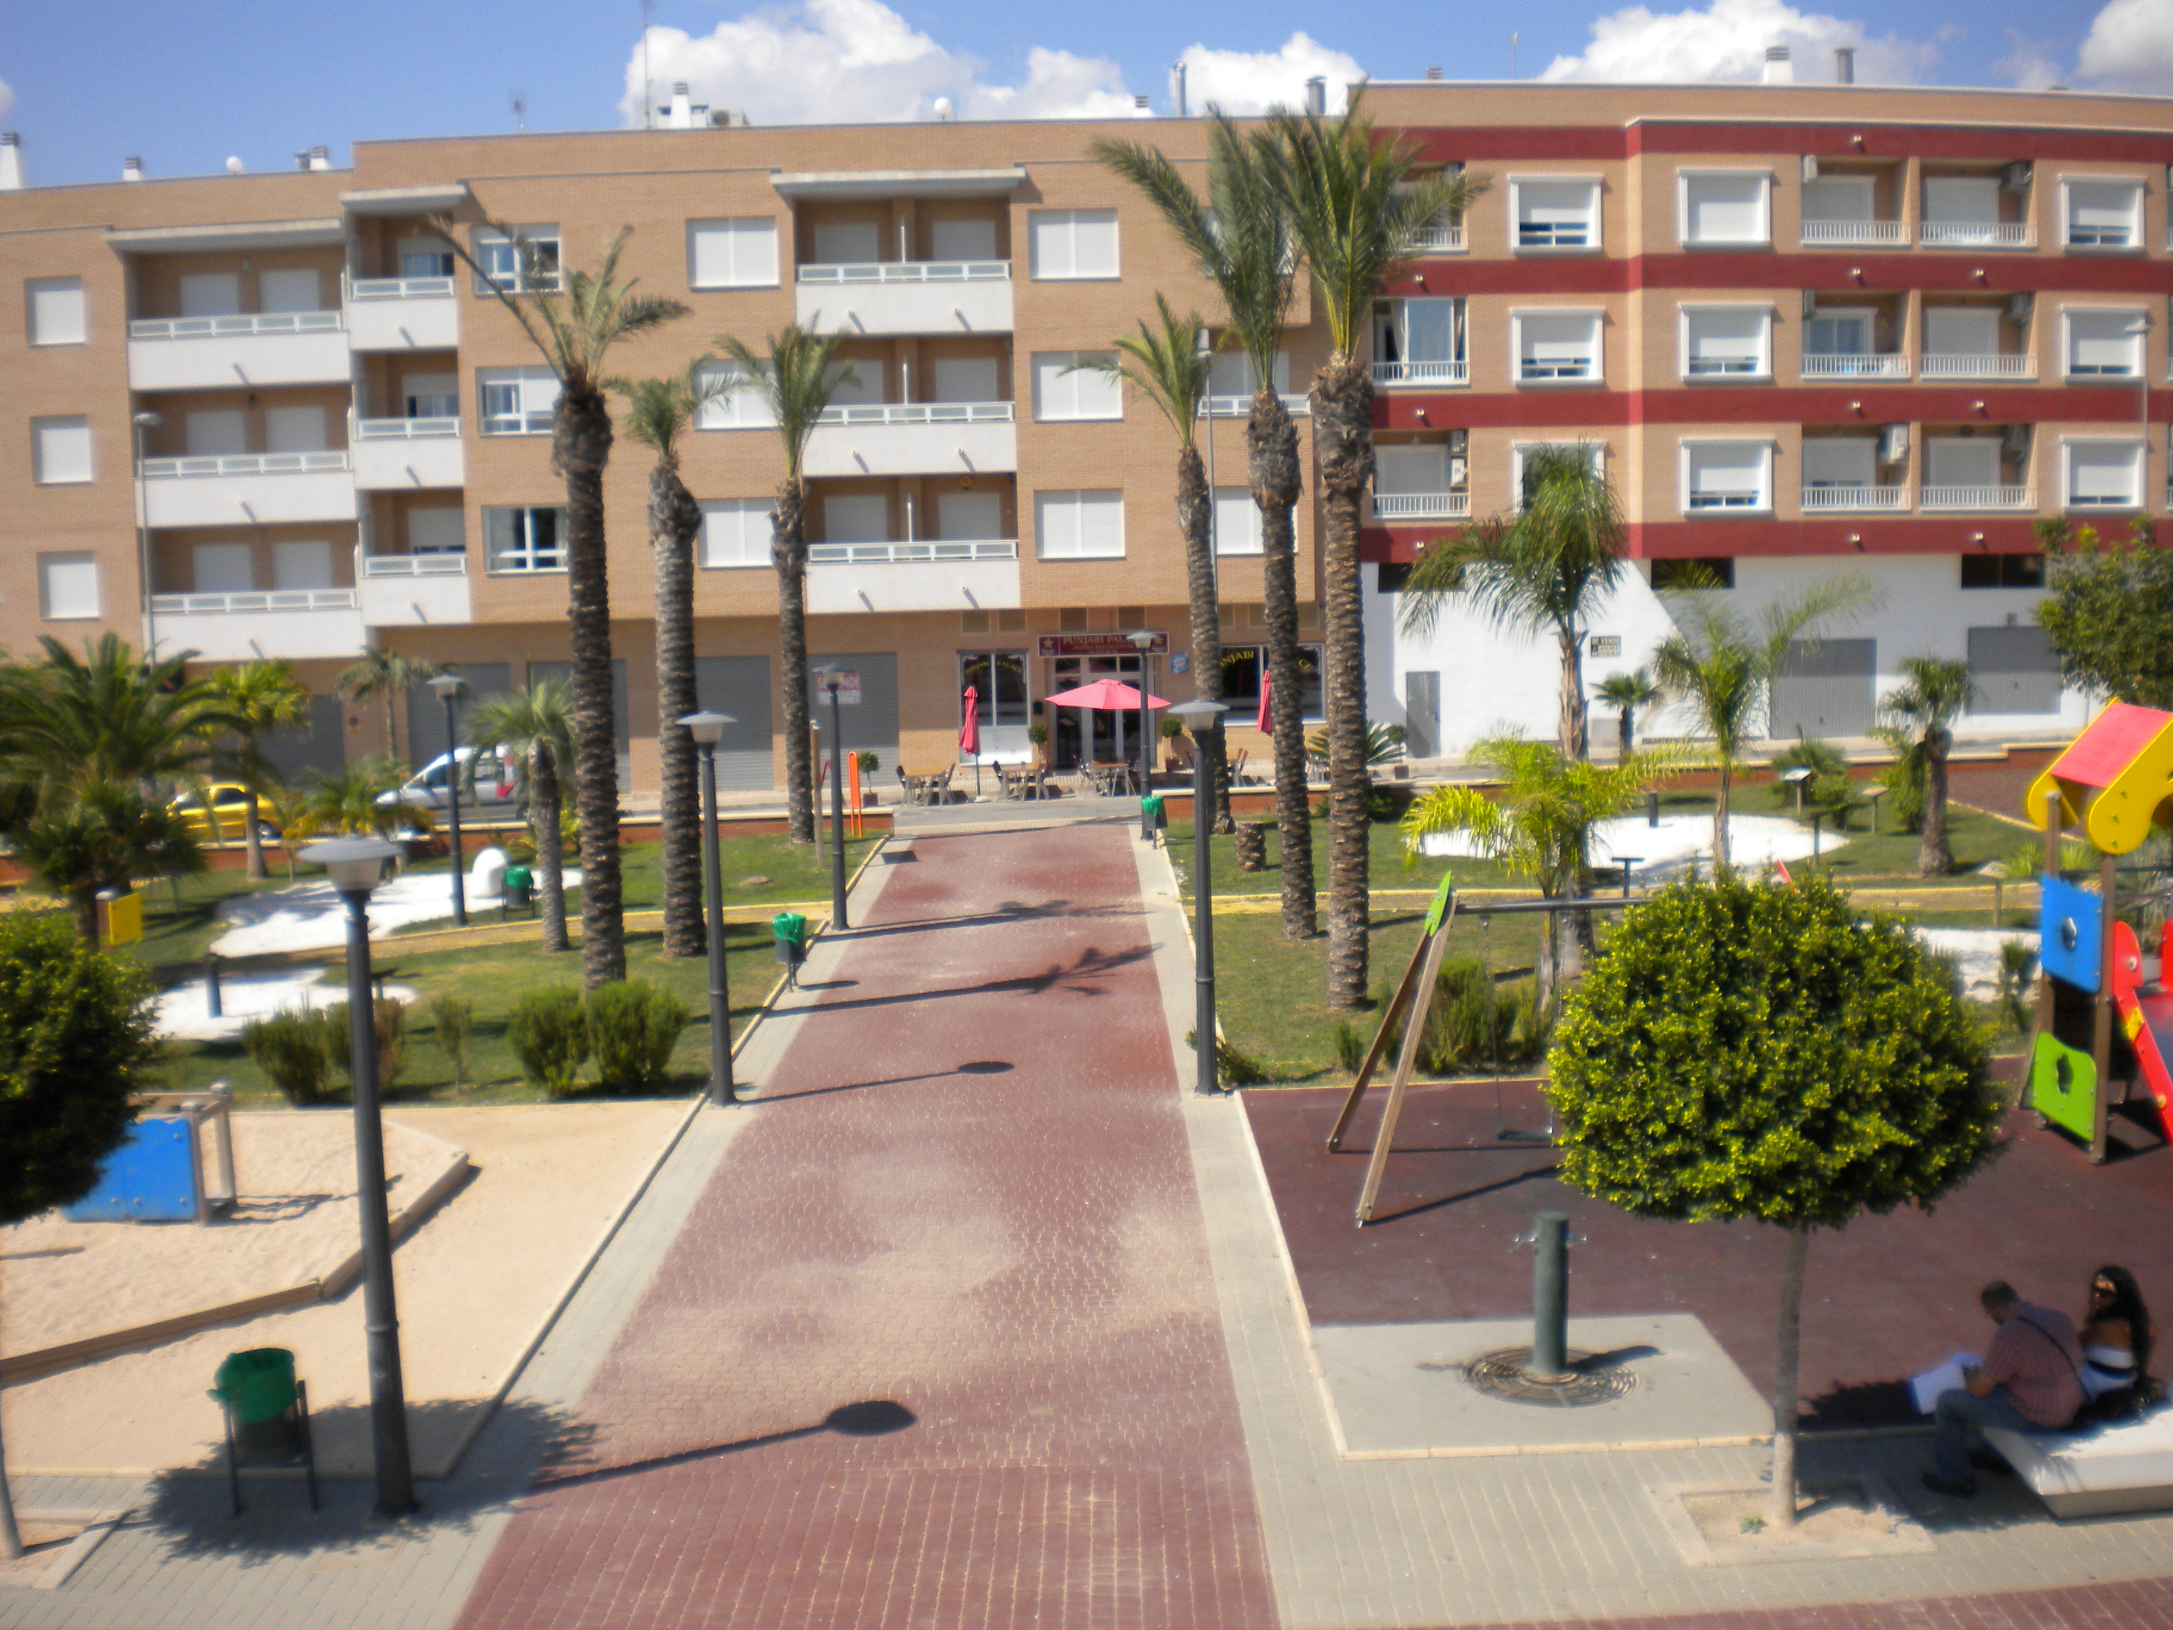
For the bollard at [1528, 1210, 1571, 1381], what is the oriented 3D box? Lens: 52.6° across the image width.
[{"bbox_3d":[2.815,2.899,13.294,0.210,1.000,0.210,-1,5,0],"label":"bollard"}]

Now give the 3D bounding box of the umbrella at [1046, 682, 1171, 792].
[{"bbox_3d":[0.433,-1.687,46.510,2.703,2.344,2.703,-1,7,0],"label":"umbrella"}]

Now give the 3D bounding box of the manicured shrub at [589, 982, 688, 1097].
[{"bbox_3d":[-4.297,2.080,21.111,1.014,1.030,1.014,-1,7,0],"label":"manicured shrub"}]

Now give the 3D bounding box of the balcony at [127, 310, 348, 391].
[{"bbox_3d":[-18.378,-10.137,48.266,4.765,1.564,1.300,-1,7,-1],"label":"balcony"}]

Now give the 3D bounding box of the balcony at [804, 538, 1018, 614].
[{"bbox_3d":[-3.853,-5.401,49.547,4.742,1.549,1.300,-1,7,-1],"label":"balcony"}]

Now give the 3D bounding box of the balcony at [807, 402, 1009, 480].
[{"bbox_3d":[-3.898,-8.369,49.295,4.680,1.580,1.400,-1,7,0],"label":"balcony"}]

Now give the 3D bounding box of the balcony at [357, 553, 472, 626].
[{"bbox_3d":[-14.835,-5.069,49.246,2.420,1.500,1.300,-1,7,0],"label":"balcony"}]

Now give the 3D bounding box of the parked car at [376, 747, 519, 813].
[{"bbox_3d":[-12.674,-0.452,45.000,4.000,1.800,1.720,-3,7,-10],"label":"parked car"}]

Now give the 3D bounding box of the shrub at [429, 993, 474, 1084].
[{"bbox_3d":[-6.416,2.248,22.201,0.450,0.900,0.450,-1,5,0],"label":"shrub"}]

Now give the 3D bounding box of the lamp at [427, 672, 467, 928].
[{"bbox_3d":[-9.041,-0.225,31.375,0.540,3.619,0.540,-1,6,0],"label":"lamp"}]

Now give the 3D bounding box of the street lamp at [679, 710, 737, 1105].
[{"bbox_3d":[-3.409,0.855,20.089,0.540,3.595,0.540,-1,6,0],"label":"street lamp"}]

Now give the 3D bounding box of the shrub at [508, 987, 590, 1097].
[{"bbox_3d":[-5.331,2.224,21.900,0.820,1.020,0.820,-1,5,0],"label":"shrub"}]

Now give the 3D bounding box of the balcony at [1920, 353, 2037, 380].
[{"bbox_3d":[20.269,-10.275,50.594,2.620,0.580,1.000,-2,7,-6],"label":"balcony"}]

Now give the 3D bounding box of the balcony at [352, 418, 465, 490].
[{"bbox_3d":[-14.705,-7.891,48.181,2.500,1.550,1.200,-1,5,0],"label":"balcony"}]

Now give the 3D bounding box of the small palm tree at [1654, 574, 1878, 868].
[{"bbox_3d":[9.935,-1.294,32.287,3.243,4.476,2.900,-1,7,0],"label":"small palm tree"}]

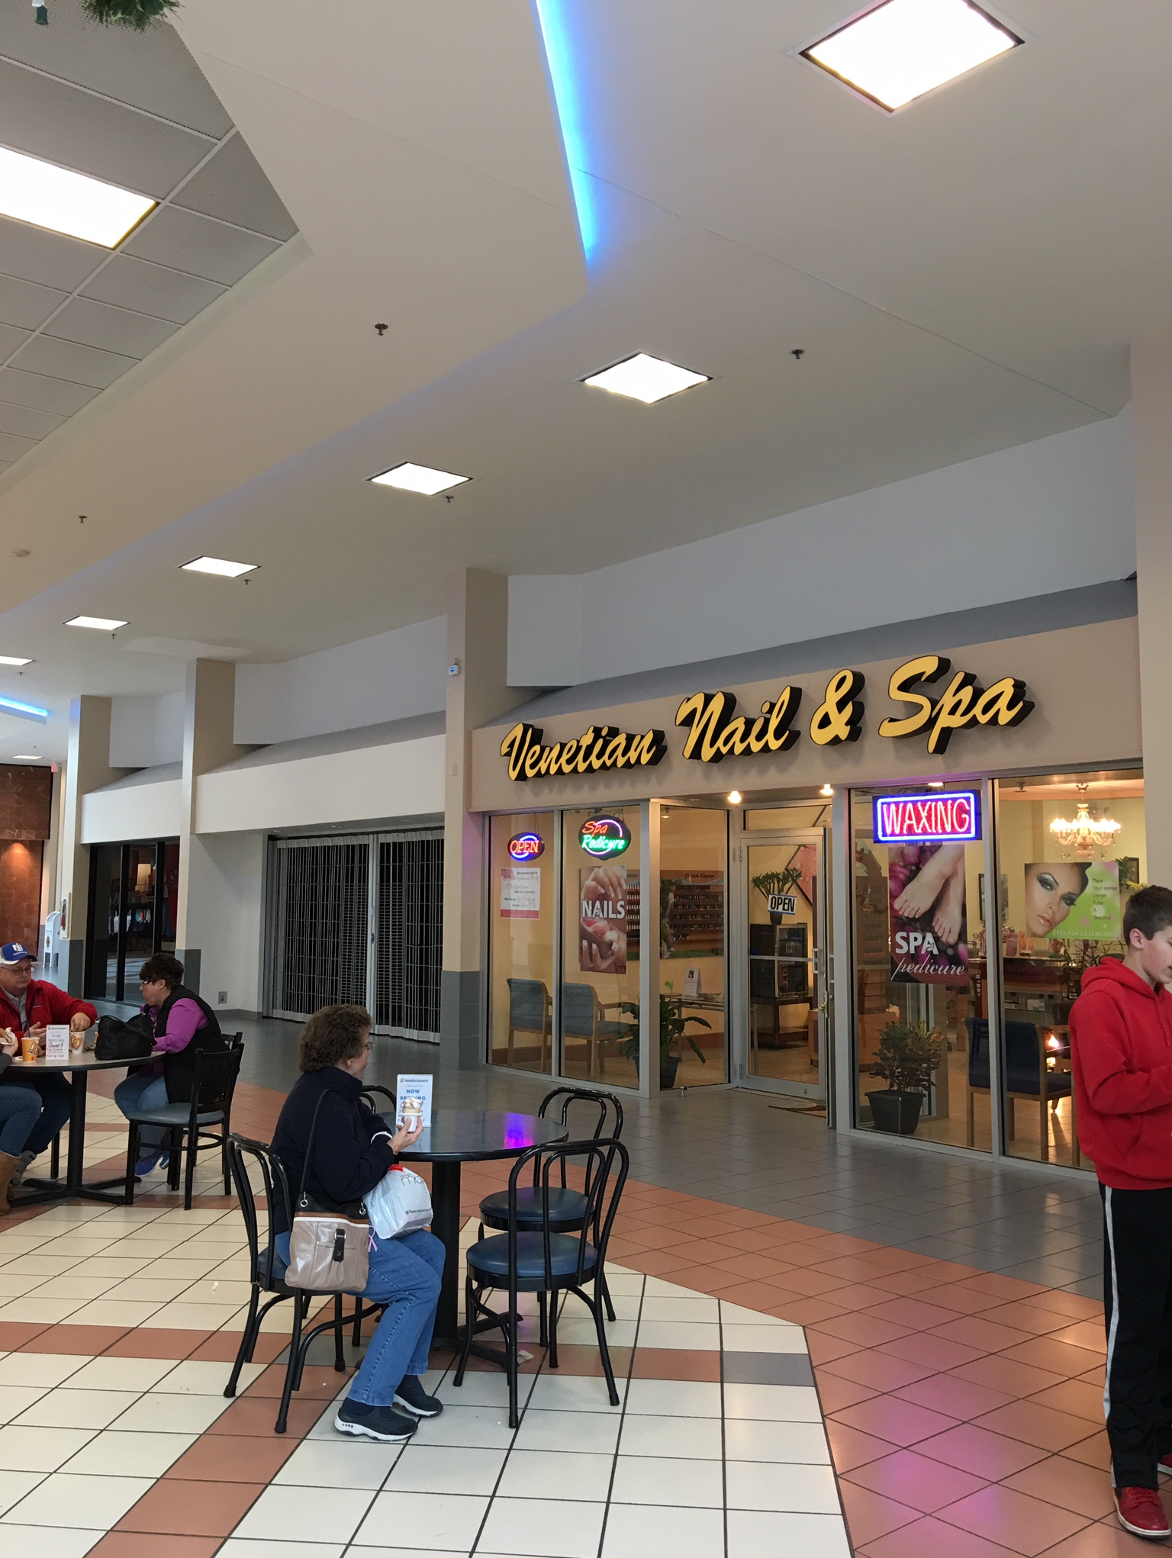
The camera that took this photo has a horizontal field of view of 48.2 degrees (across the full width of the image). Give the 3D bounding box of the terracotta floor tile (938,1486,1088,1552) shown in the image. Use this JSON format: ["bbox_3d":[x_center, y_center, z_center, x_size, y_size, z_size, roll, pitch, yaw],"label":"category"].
[{"bbox_3d":[1.104,1.919,3.387,0.299,0.010,0.299,5,-7,-39],"label":"terracotta floor tile"}]

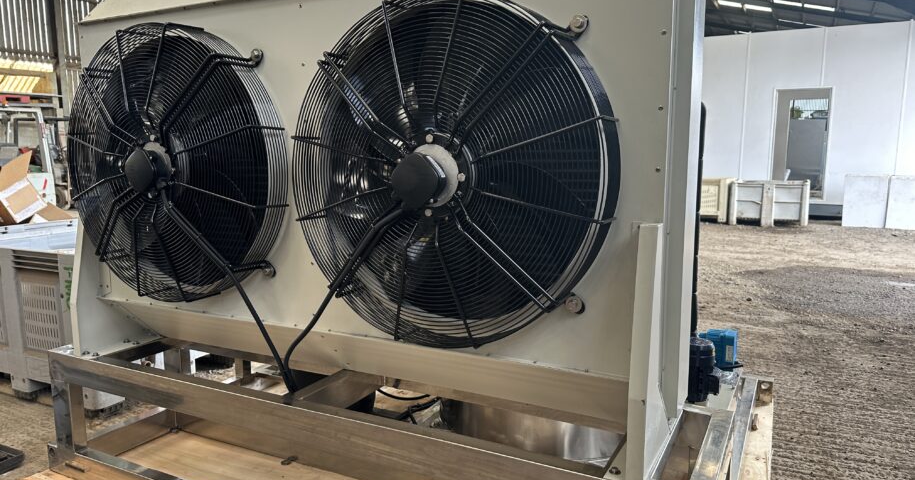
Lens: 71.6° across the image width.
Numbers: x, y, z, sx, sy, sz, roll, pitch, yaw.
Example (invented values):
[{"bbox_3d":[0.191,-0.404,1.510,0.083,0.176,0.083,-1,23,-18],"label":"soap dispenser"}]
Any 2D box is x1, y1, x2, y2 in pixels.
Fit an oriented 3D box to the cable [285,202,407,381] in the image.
[{"bbox_3d":[-0.266,0.140,1.411,0.416,0.458,0.125,4,8,27],"label":"cable"}]

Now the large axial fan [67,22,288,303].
[{"bbox_3d":[-0.757,-0.190,1.645,0.708,0.708,0.178,4,8,27],"label":"large axial fan"}]

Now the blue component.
[{"bbox_3d":[1.005,0.418,2.439,0.131,0.129,0.131,4,8,27],"label":"blue component"}]

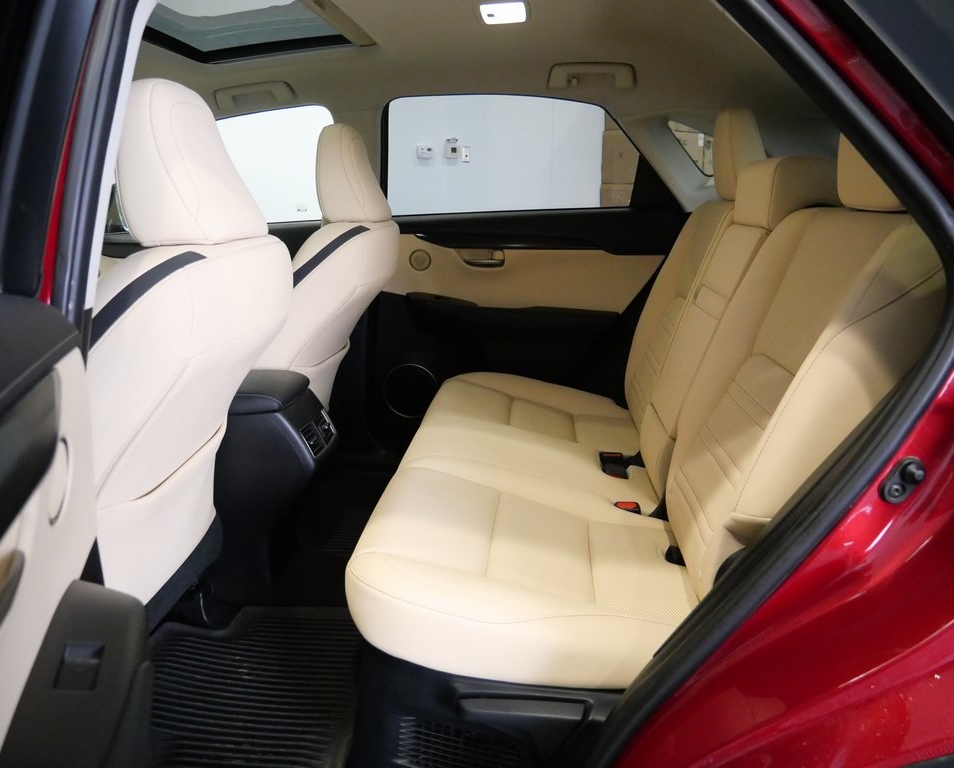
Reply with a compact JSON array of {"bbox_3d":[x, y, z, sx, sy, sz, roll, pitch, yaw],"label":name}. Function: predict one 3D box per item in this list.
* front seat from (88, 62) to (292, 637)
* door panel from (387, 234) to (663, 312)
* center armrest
[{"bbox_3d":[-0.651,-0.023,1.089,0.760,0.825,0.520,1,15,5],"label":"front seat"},{"bbox_3d":[0.119,-0.317,2.071,0.835,0.240,0.070,1,15,5],"label":"door panel"},{"bbox_3d":[-0.484,0.011,1.486,0.290,0.065,0.200,1,15,5],"label":"center armrest"}]

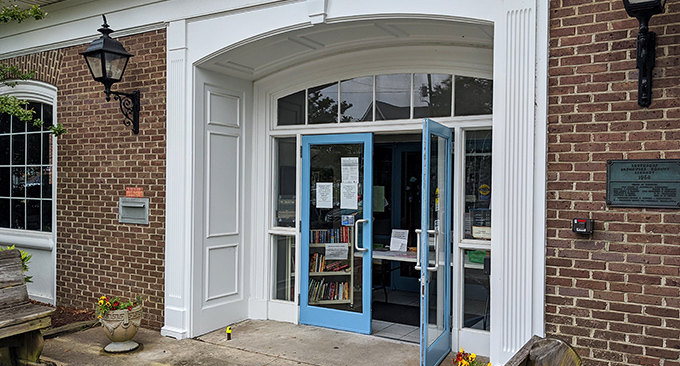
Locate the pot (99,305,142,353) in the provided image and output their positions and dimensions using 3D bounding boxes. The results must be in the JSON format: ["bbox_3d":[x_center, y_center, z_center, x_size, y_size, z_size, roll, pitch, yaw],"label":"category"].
[{"bbox_3d":[-2.166,1.435,5.269,0.432,0.402,0.432,1,0,0],"label":"pot"}]

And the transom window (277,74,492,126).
[{"bbox_3d":[0.369,-0.894,5.611,2.553,0.492,0.070,1,1,30],"label":"transom window"}]

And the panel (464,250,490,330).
[{"bbox_3d":[1.351,1.023,5.048,0.322,0.774,0.040,1,1,30],"label":"panel"}]

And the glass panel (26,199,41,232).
[{"bbox_3d":[-4.148,0.436,7.178,0.347,0.422,0.035,1,1,30],"label":"glass panel"}]

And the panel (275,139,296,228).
[{"bbox_3d":[-0.636,-0.001,6.194,0.327,1.055,0.040,1,1,30],"label":"panel"}]

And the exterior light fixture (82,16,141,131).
[{"bbox_3d":[-2.429,-1.164,5.764,0.372,1.226,0.583,1,1,30],"label":"exterior light fixture"}]

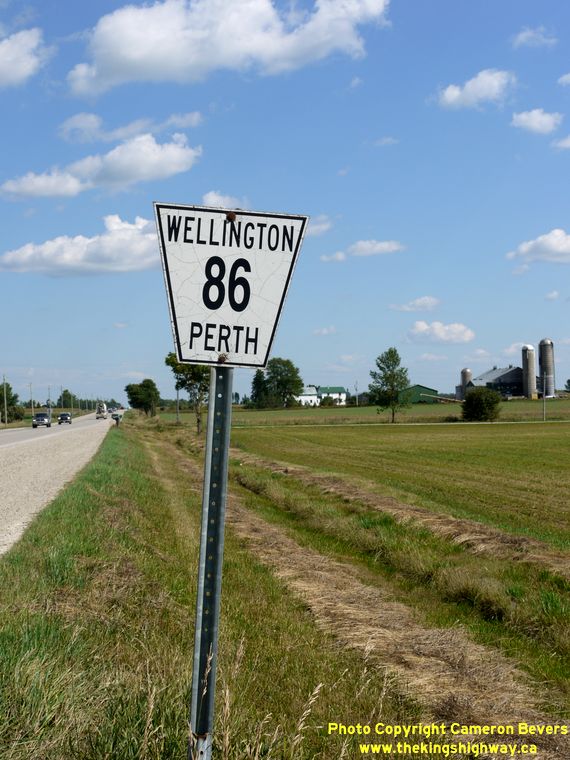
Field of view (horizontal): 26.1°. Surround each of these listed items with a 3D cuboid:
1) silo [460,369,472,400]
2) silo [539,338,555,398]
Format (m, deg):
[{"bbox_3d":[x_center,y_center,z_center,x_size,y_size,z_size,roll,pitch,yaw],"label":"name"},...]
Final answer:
[{"bbox_3d":[73.190,1.930,495.000,4.500,13.200,4.500,-1,-1,-7],"label":"silo"},{"bbox_3d":[101.100,-4.440,475.000,5.800,23.200,5.800,-1,-1,-7],"label":"silo"}]

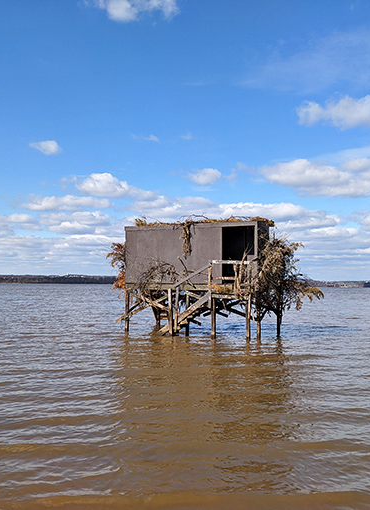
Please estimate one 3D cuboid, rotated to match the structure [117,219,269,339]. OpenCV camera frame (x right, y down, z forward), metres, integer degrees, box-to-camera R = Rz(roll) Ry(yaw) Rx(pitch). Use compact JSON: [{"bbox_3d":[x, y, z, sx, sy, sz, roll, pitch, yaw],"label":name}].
[{"bbox_3d":[0.437,0.858,17.172,4.617,3.548,2.155,-1,-4,27],"label":"structure"}]

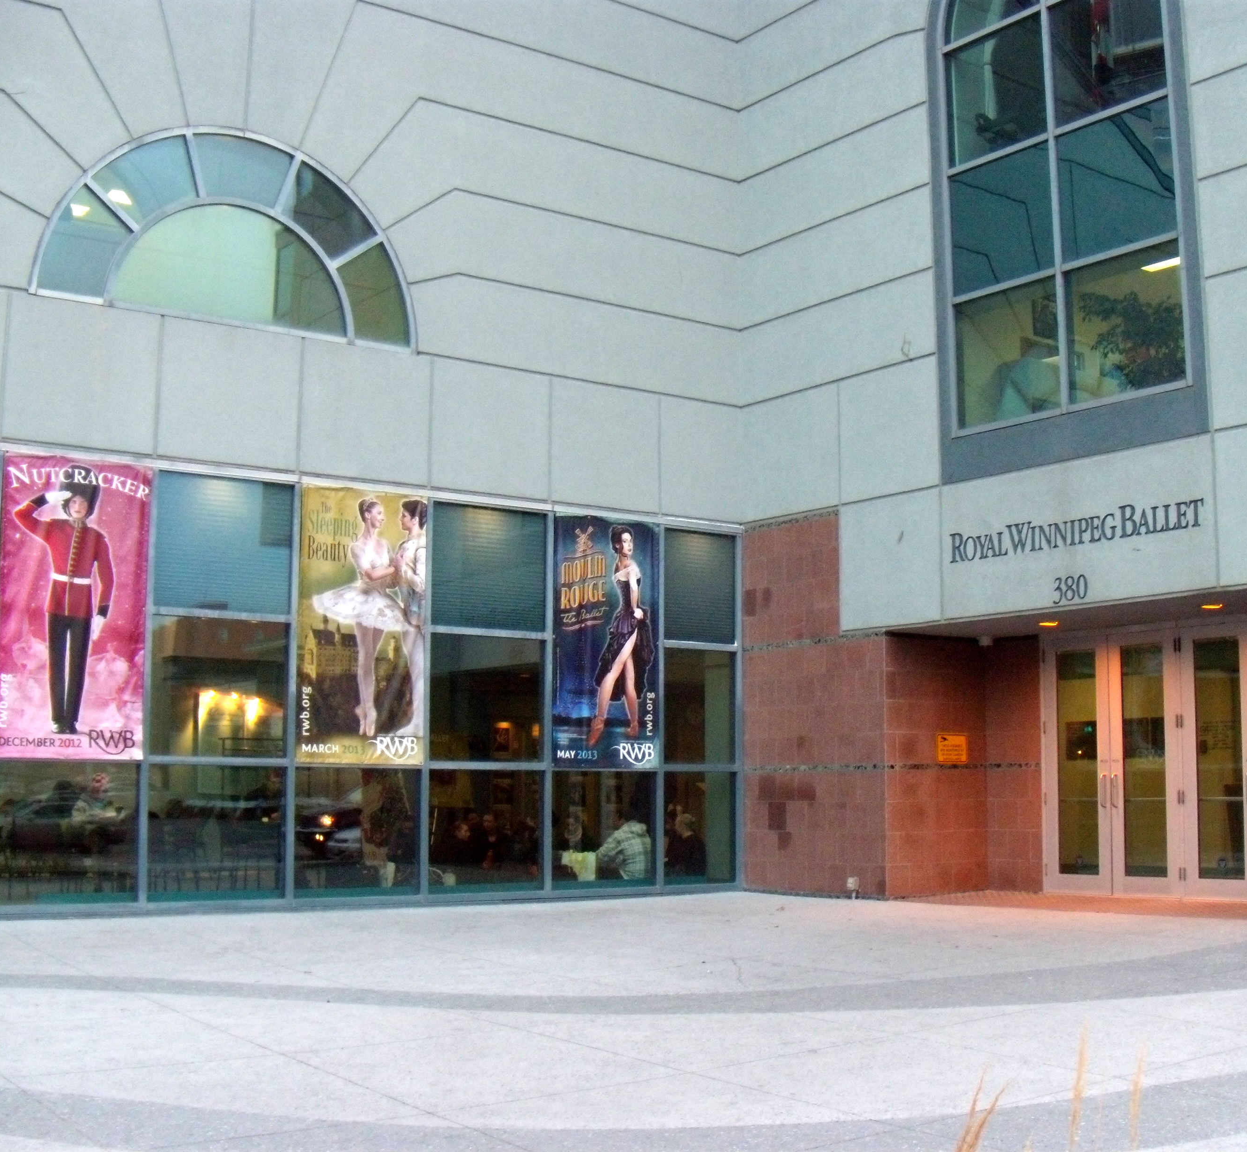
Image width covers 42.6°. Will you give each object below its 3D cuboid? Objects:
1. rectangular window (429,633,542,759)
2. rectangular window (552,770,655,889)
[{"bbox_3d":[-1.310,1.184,15.331,1.200,1.186,0.100,5,-10,-32],"label":"rectangular window"},{"bbox_3d":[-0.183,2.462,15.501,1.227,1.121,0.100,5,-8,-35],"label":"rectangular window"}]

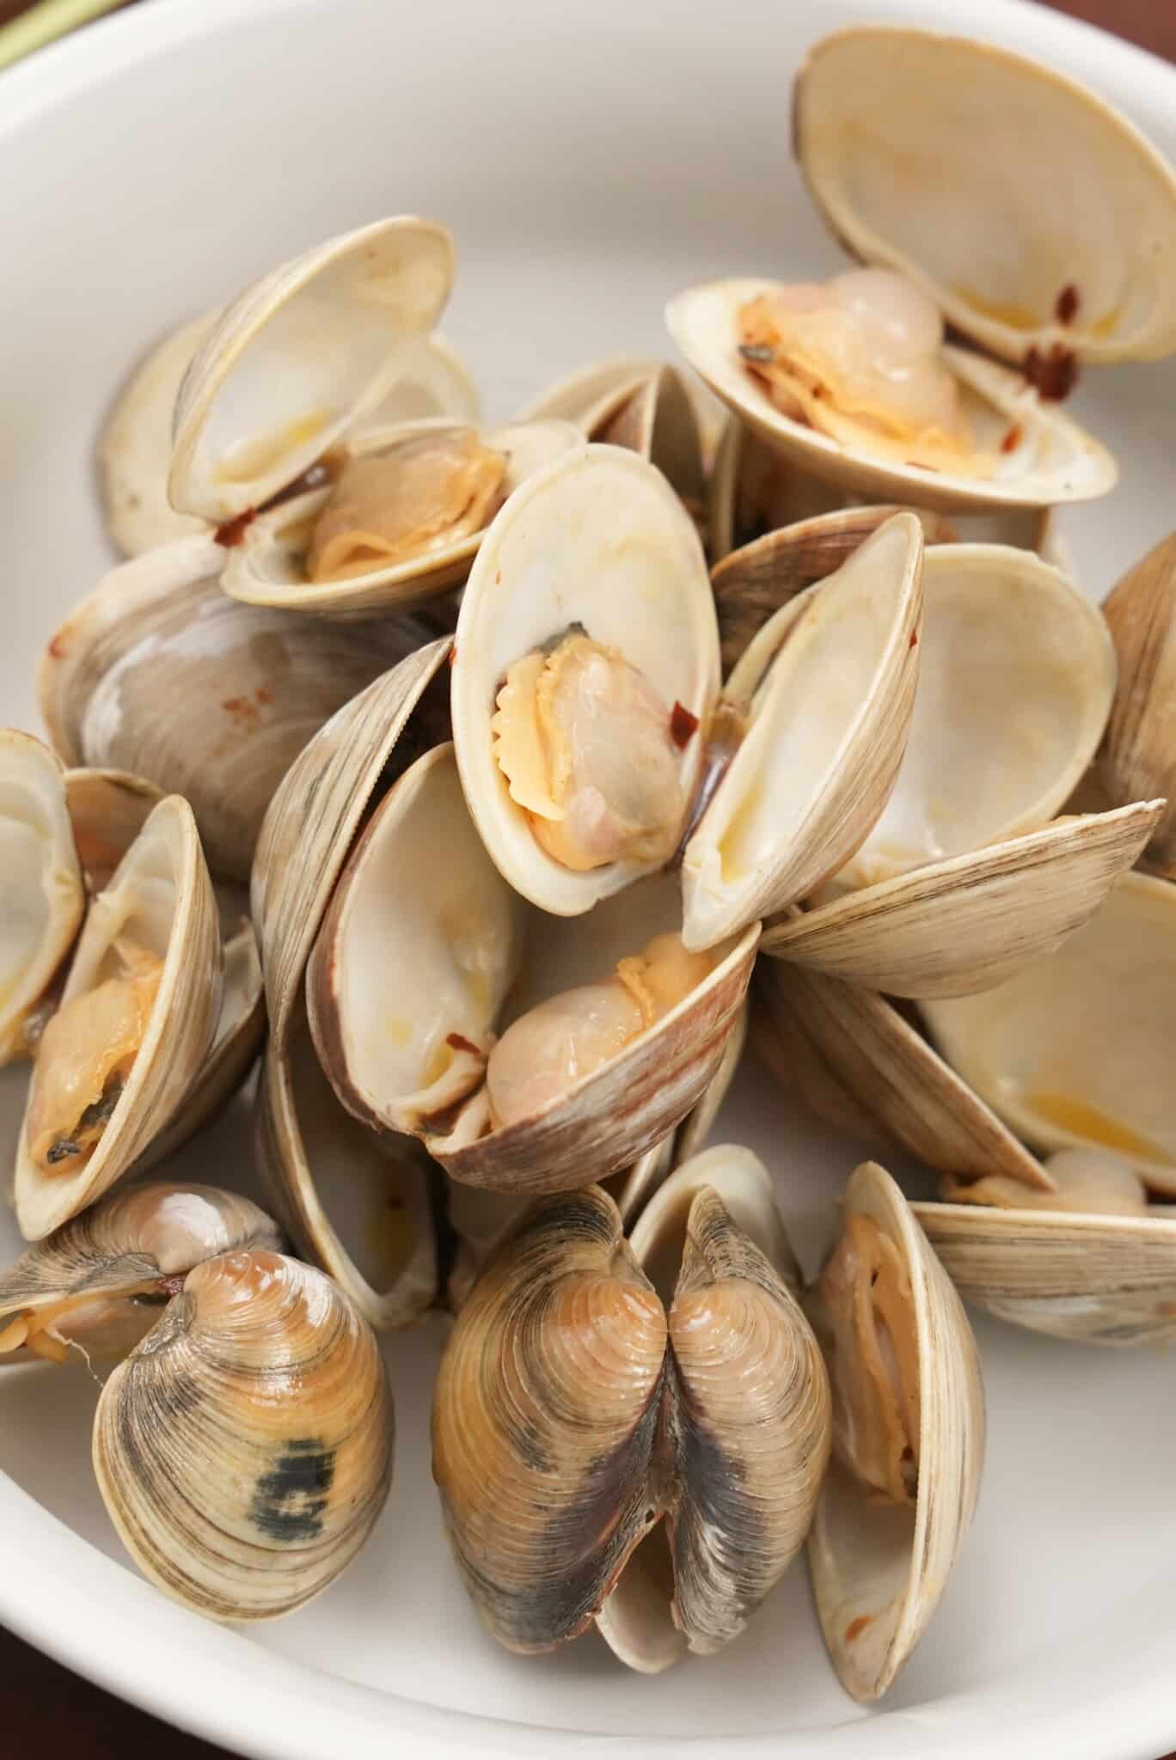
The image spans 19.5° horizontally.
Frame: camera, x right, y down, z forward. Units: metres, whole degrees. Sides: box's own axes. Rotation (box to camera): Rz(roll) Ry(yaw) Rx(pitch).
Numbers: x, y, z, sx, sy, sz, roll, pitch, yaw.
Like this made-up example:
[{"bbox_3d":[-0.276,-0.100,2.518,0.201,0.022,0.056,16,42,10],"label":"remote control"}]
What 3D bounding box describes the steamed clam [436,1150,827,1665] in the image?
[{"bbox_3d":[0.005,0.063,0.411,0.049,0.042,0.057,0,72,-2],"label":"steamed clam"}]

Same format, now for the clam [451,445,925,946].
[{"bbox_3d":[0.013,-0.022,0.424,0.056,0.044,0.057,13,74,2],"label":"clam"}]

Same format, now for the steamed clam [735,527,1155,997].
[{"bbox_3d":[0.045,-0.013,0.427,0.052,0.042,0.050,-15,75,-6],"label":"steamed clam"}]

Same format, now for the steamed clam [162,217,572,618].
[{"bbox_3d":[-0.028,-0.060,0.450,0.051,0.042,0.042,-19,66,-11],"label":"steamed clam"}]

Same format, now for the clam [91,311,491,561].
[{"bbox_3d":[-0.040,-0.061,0.468,0.055,0.034,0.038,-3,64,-3],"label":"clam"}]

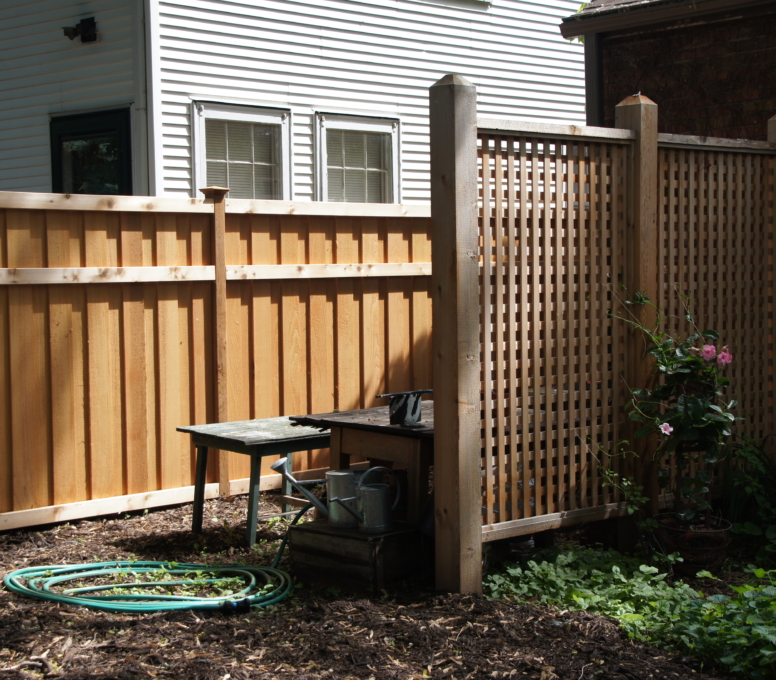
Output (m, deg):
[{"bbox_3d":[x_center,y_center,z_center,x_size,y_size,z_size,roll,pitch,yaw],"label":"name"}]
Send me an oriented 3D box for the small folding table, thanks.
[{"bbox_3d":[-0.610,0.747,7.825,0.740,0.549,0.739,-3,4,-35],"label":"small folding table"}]

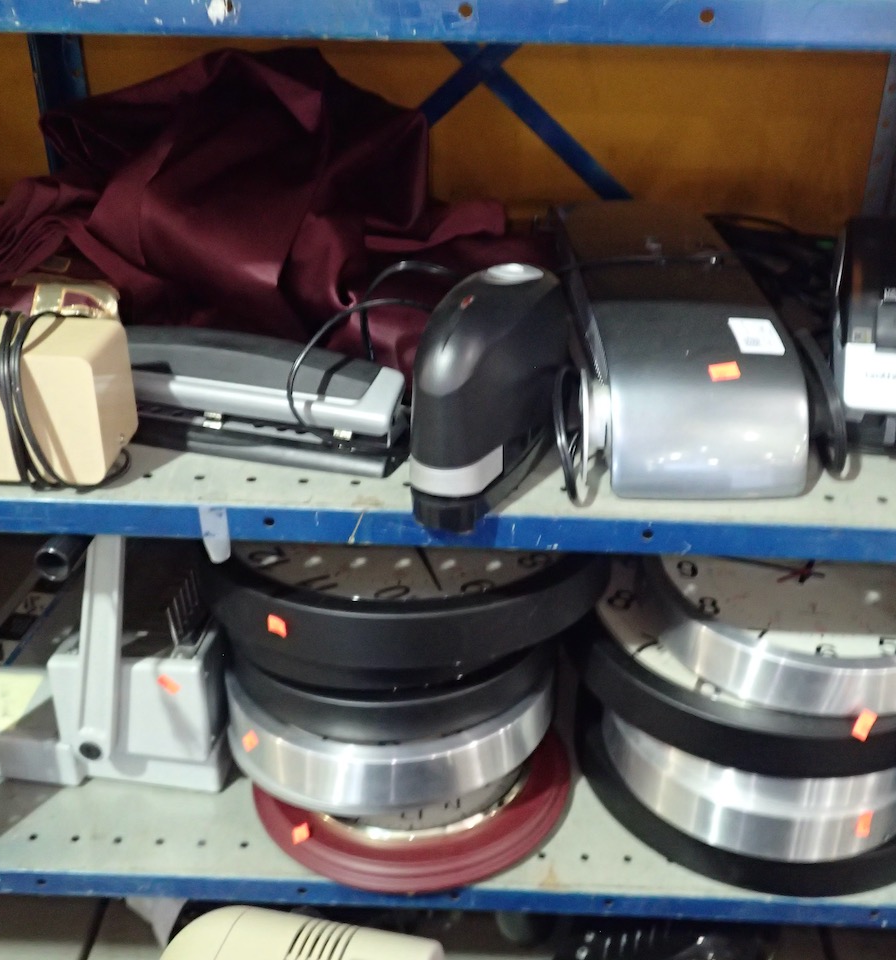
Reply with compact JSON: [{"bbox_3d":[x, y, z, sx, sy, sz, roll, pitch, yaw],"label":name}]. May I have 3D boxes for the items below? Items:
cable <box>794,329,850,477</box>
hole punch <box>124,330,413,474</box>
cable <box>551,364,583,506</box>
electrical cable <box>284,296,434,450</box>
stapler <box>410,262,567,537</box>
[{"bbox_3d":[0.288,-0.065,0.859,0.040,0.080,0.110,2,29,2],"label":"cable"},{"bbox_3d":[-0.174,-0.080,0.880,0.295,0.078,0.102,8,30,13],"label":"hole punch"},{"bbox_3d":[0.086,-0.038,0.800,0.030,0.090,0.070,2,29,2],"label":"cable"},{"bbox_3d":[-0.065,-0.082,0.821,0.115,0.100,0.080,2,29,2],"label":"electrical cable"},{"bbox_3d":[0.033,-0.066,0.816,0.060,0.122,0.205,11,31,18],"label":"stapler"}]

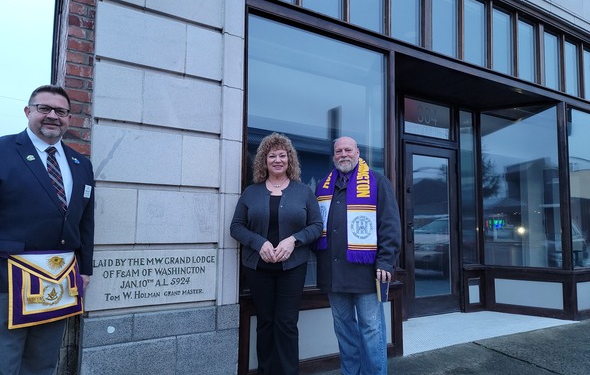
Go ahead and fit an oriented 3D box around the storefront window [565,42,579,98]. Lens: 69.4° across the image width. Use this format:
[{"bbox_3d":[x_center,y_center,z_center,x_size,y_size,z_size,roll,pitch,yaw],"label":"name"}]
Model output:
[{"bbox_3d":[3.658,-1.565,5.673,0.339,0.705,0.050,3,-5,-31],"label":"storefront window"}]

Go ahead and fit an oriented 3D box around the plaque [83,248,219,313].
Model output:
[{"bbox_3d":[-0.878,0.560,2.683,0.789,0.347,0.050,3,-5,-31],"label":"plaque"}]

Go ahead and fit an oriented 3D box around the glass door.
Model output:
[{"bbox_3d":[1.723,0.532,5.355,0.969,2.085,0.050,3,-5,-31],"label":"glass door"}]

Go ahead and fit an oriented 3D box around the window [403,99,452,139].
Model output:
[{"bbox_3d":[1.683,-0.864,5.449,0.848,0.433,0.040,3,-5,-31],"label":"window"}]

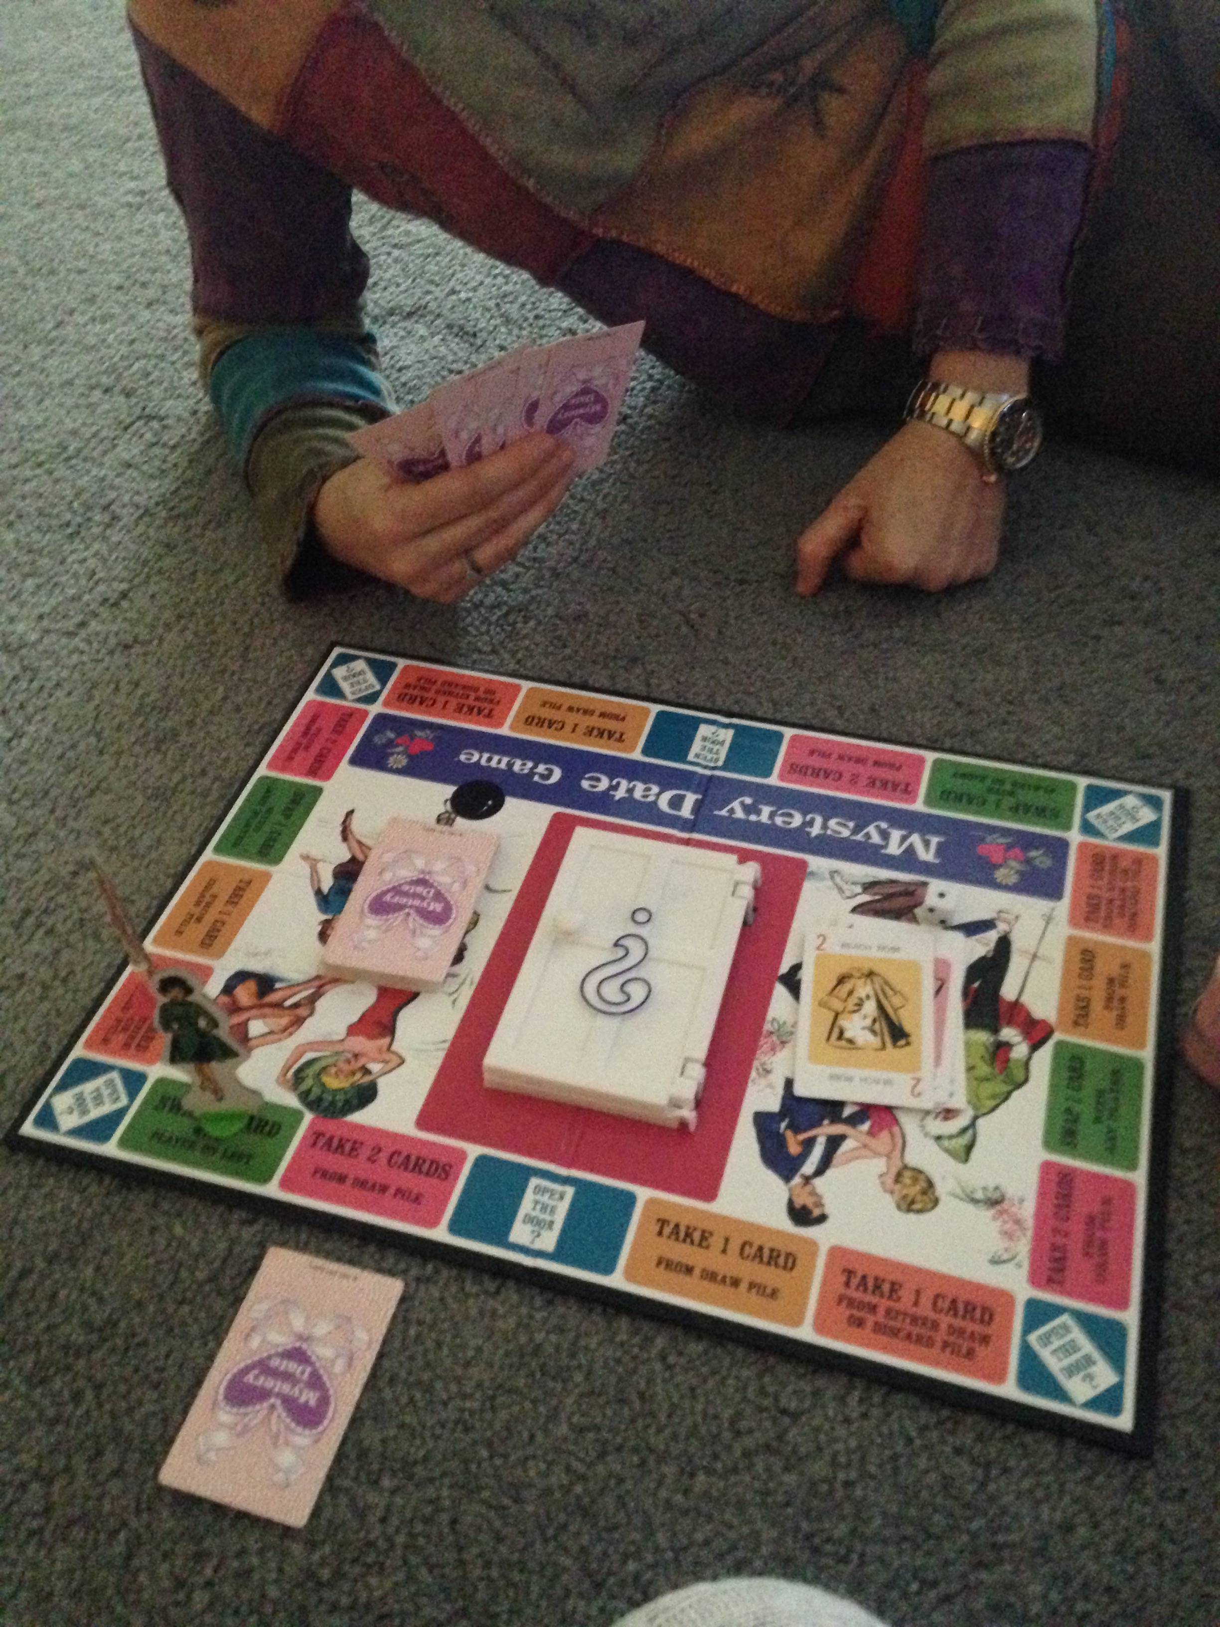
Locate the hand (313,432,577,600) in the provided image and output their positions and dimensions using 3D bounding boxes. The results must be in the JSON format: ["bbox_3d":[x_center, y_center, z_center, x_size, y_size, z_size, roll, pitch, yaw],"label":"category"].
[{"bbox_3d":[-0.093,-0.169,0.880,0.140,0.085,0.070,1,46,4],"label":"hand"}]

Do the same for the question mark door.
[{"bbox_3d":[0.010,0.069,0.706,0.092,0.022,0.144,10,47,12],"label":"question mark door"}]

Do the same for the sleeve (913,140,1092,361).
[{"bbox_3d":[0.210,-0.302,0.832,0.085,0.110,0.075,-2,34,-1],"label":"sleeve"}]

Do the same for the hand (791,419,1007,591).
[{"bbox_3d":[0.169,-0.177,0.900,0.112,0.086,0.080,-3,46,0],"label":"hand"}]

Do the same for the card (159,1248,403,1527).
[{"bbox_3d":[-0.123,0.216,0.593,0.059,0.002,0.098,10,47,13],"label":"card"}]

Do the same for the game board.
[{"bbox_3d":[0.018,0.068,0.728,0.476,0.009,0.347,11,47,13],"label":"game board"}]

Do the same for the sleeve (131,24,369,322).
[{"bbox_3d":[-0.183,-0.330,0.805,0.097,0.138,0.090,-6,34,3],"label":"sleeve"}]

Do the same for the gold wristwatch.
[{"bbox_3d":[0.205,-0.216,0.875,0.062,0.044,0.066,-20,38,-25],"label":"gold wristwatch"}]

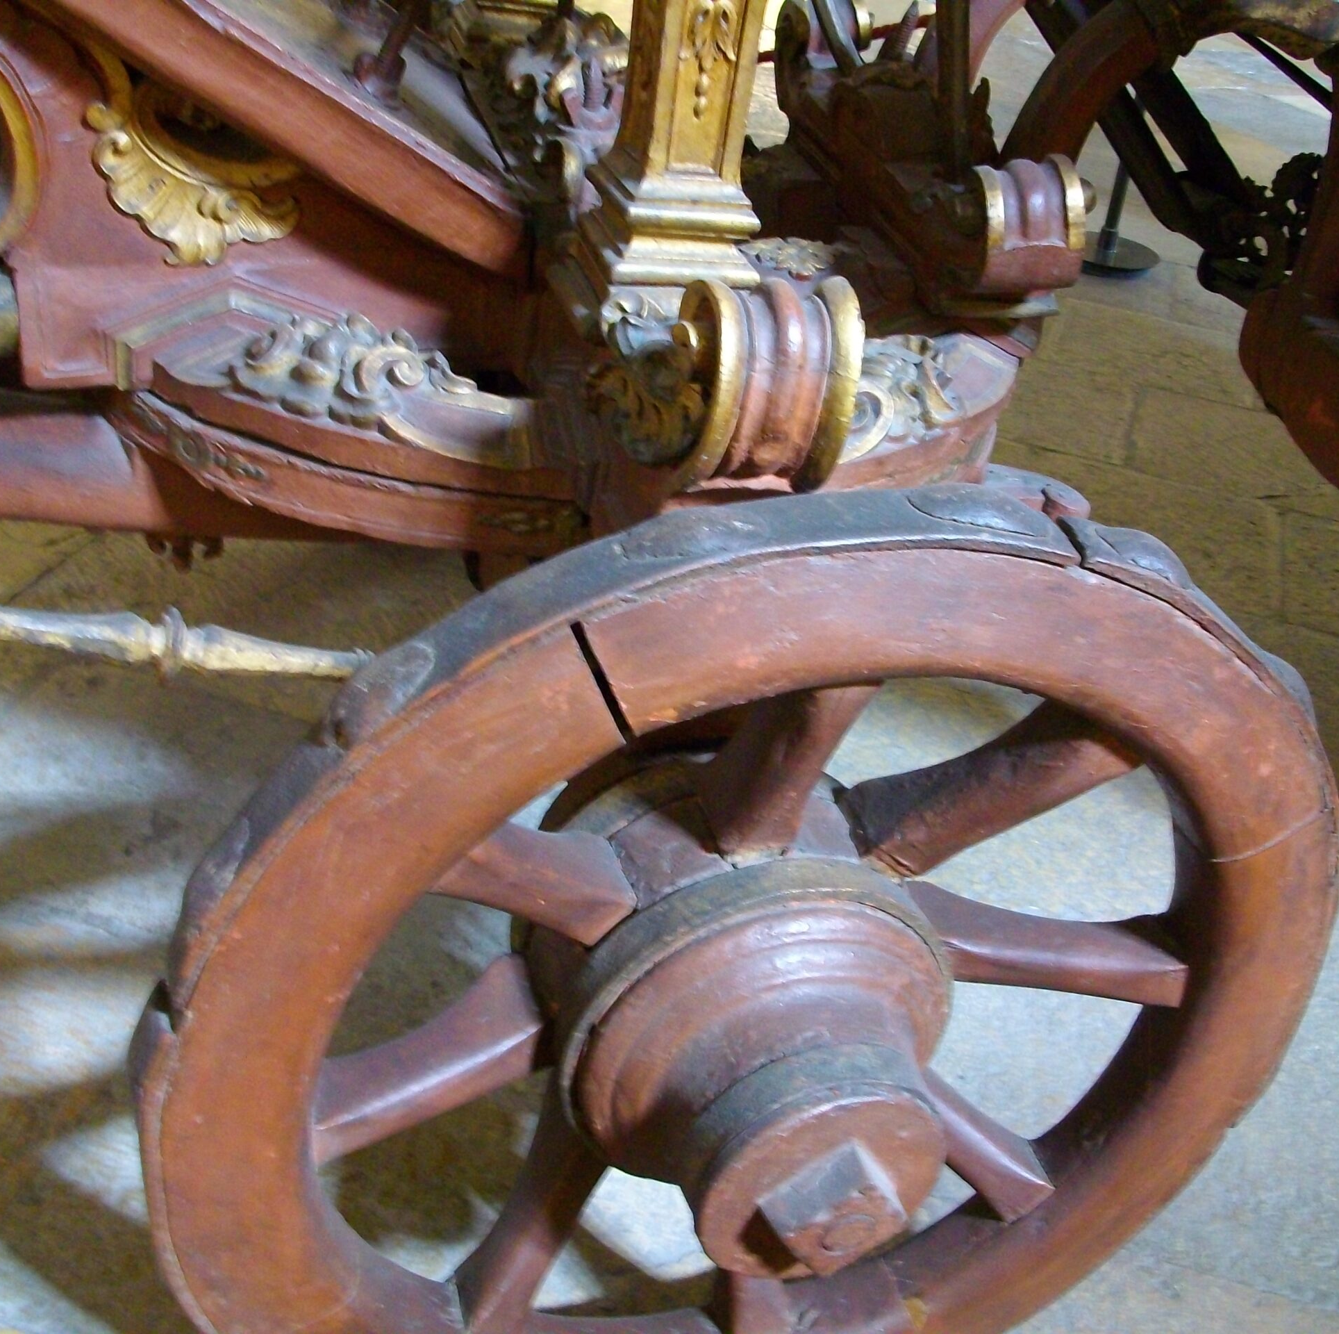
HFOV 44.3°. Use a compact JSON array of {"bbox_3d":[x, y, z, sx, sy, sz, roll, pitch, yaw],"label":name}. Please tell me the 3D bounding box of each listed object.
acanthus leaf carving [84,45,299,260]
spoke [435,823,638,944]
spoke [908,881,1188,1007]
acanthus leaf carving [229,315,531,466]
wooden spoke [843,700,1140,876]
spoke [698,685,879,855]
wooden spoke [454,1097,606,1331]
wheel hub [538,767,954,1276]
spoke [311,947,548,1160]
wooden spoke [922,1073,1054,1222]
[{"bbox_3d":[-0.442,-0.471,1.531,0.201,0.206,0.049,-7,35,-15],"label":"acanthus leaf carving"},{"bbox_3d":[-0.102,0.149,1.240,0.047,0.227,0.061,-42,54,11],"label":"spoke"},{"bbox_3d":[0.338,0.257,1.468,0.227,0.047,0.061,3,34,1],"label":"spoke"},{"bbox_3d":[-0.265,-0.261,1.508,0.333,0.064,0.162,17,36,20],"label":"acanthus leaf carving"},{"bbox_3d":[0.259,0.101,1.334,0.047,0.227,0.061,35,35,-34],"label":"wooden spoke"},{"bbox_3d":[0.094,0.062,1.250,0.047,0.227,0.061,-5,53,-16],"label":"spoke"},{"bbox_3d":[-0.118,0.485,1.463,0.047,0.227,0.061,36,-2,-34],"label":"wooden spoke"},{"bbox_3d":[0.086,0.322,1.358,0.348,0.348,0.358,-7,35,-15],"label":"wheel hub"},{"bbox_3d":[-0.194,0.322,1.327,0.227,0.047,0.061,-18,39,-30],"label":"spoke"},{"bbox_3d":[0.257,0.432,1.559,0.234,0.047,0.061,42,13,-17],"label":"wooden spoke"}]

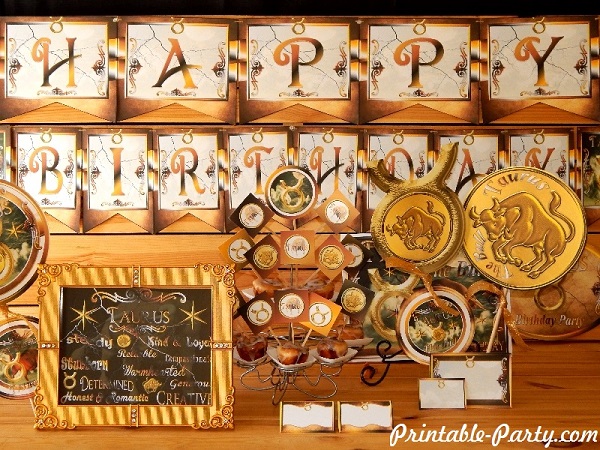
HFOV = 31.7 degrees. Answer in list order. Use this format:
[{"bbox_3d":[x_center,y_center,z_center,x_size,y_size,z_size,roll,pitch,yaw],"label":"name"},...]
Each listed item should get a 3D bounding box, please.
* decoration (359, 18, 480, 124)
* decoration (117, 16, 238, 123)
[{"bbox_3d":[0.240,-0.308,2.120,0.243,0.214,0.010,0,0,0],"label":"decoration"},{"bbox_3d":[-0.246,-0.310,2.120,0.243,0.213,0.010,0,0,0],"label":"decoration"}]

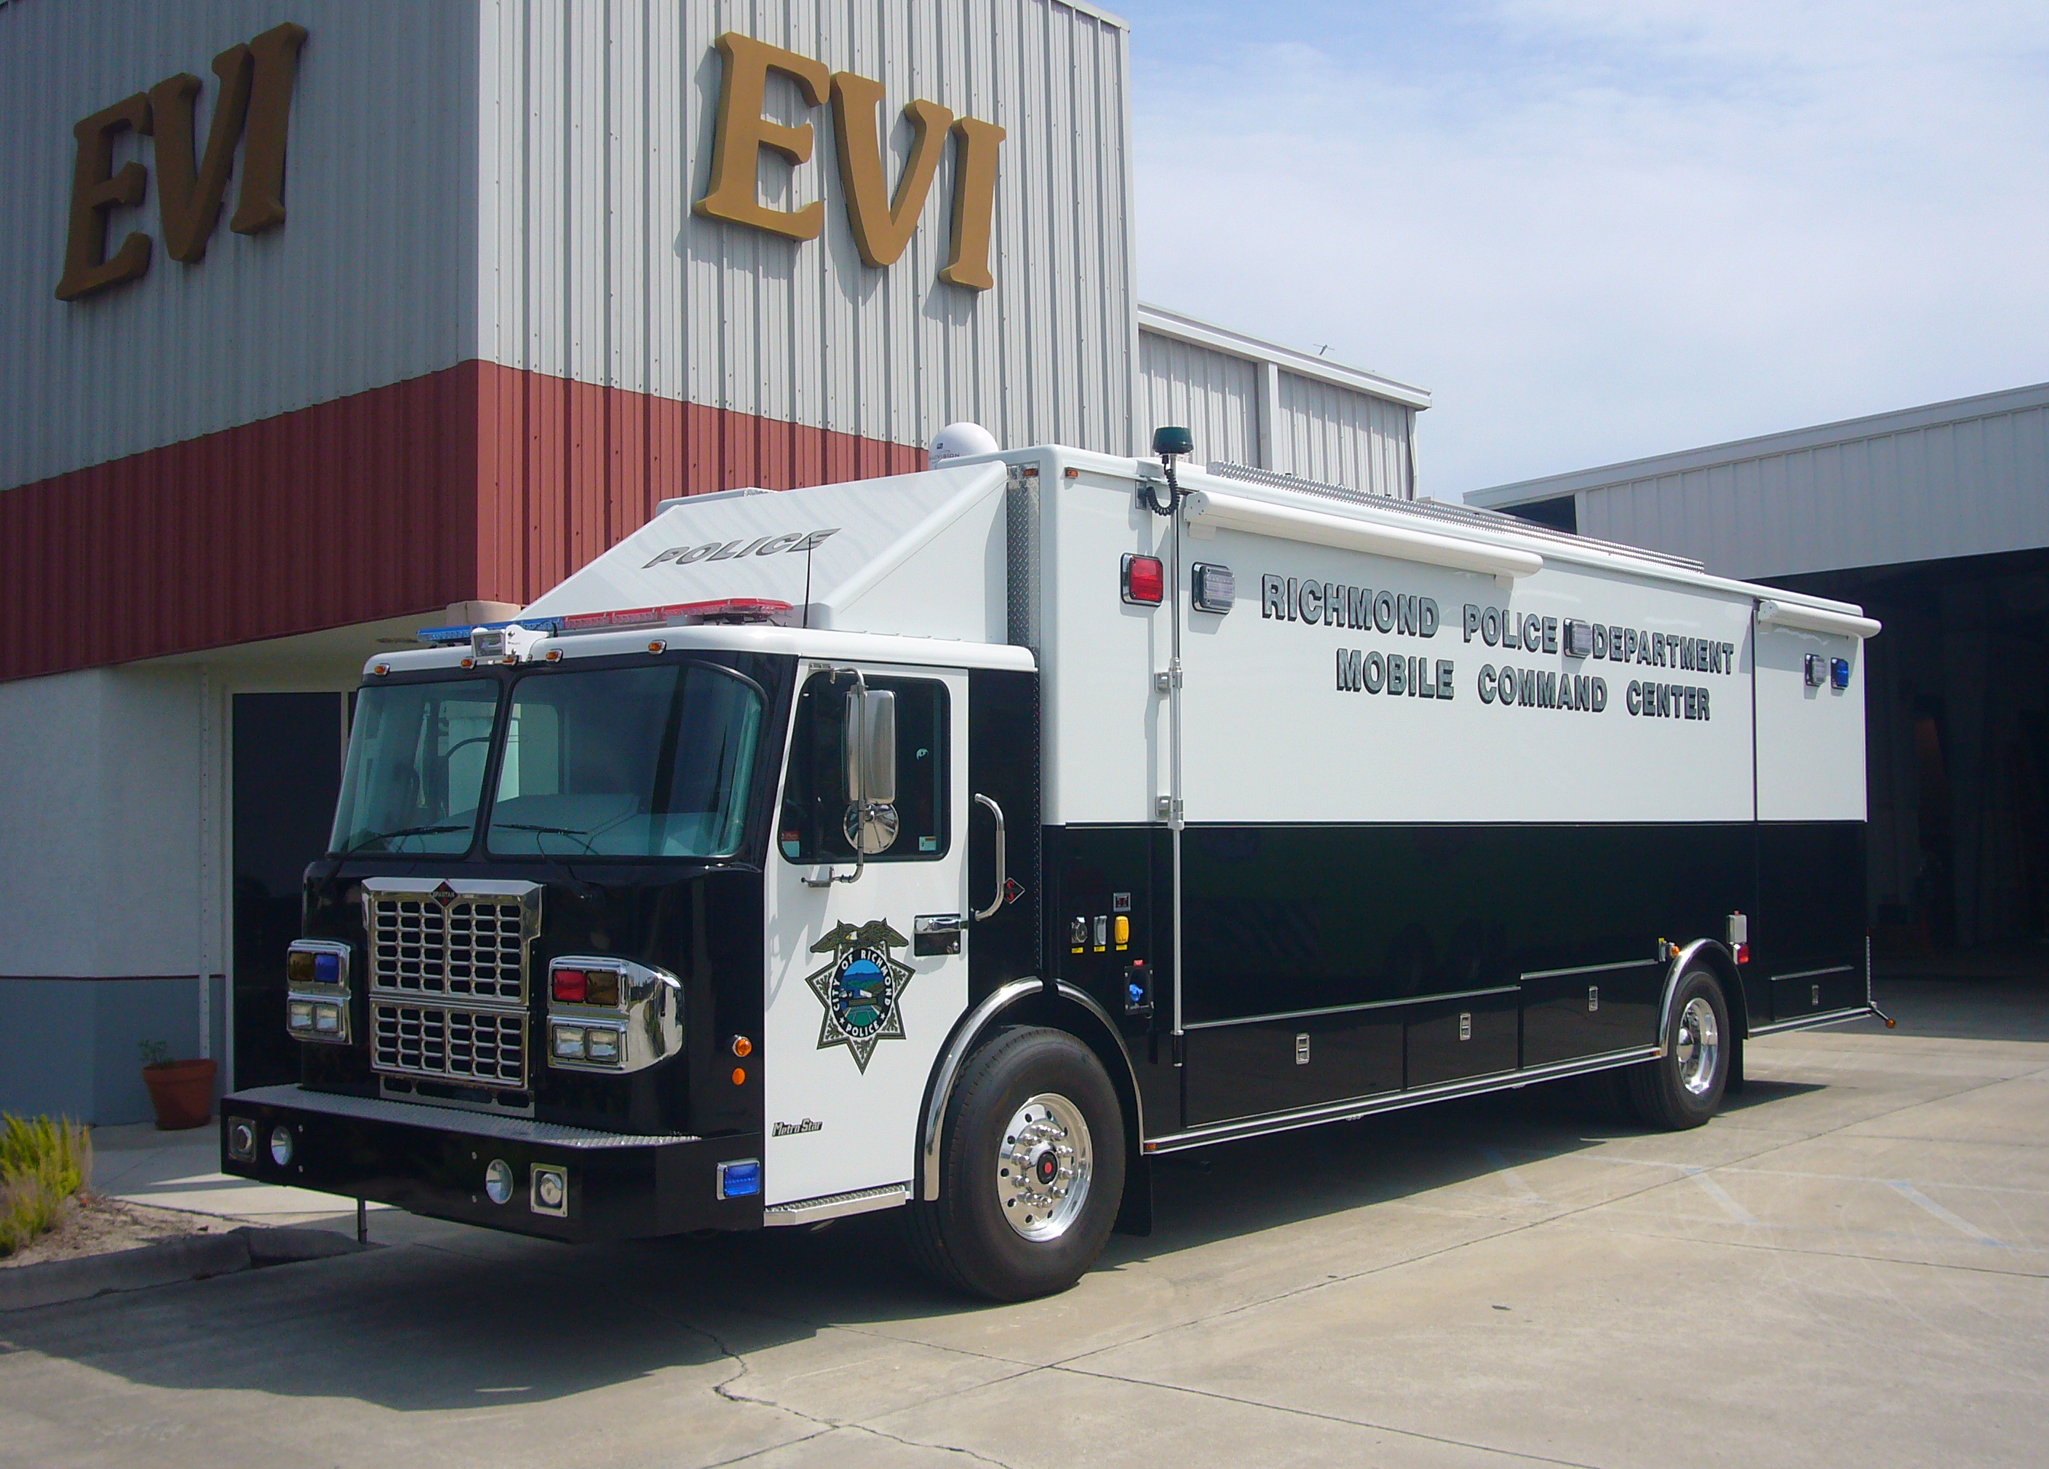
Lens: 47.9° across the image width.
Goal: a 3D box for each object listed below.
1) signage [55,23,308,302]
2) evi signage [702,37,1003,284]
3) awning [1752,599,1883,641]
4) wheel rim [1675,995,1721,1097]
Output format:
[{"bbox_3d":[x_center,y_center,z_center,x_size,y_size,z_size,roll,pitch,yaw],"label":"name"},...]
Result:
[{"bbox_3d":[-5.592,-3.685,15.185,2.940,1.240,0.130,-5,-5,40],"label":"signage"},{"bbox_3d":[-1.095,-3.789,15.567,0.130,1.240,2.940,-5,-5,40],"label":"evi signage"},{"bbox_3d":[5.423,-0.781,15.685,0.140,0.145,1.920,-2,-3,39],"label":"awning"},{"bbox_3d":[4.113,1.932,14.344,0.200,0.597,0.597,-2,-3,39],"label":"wheel rim"}]

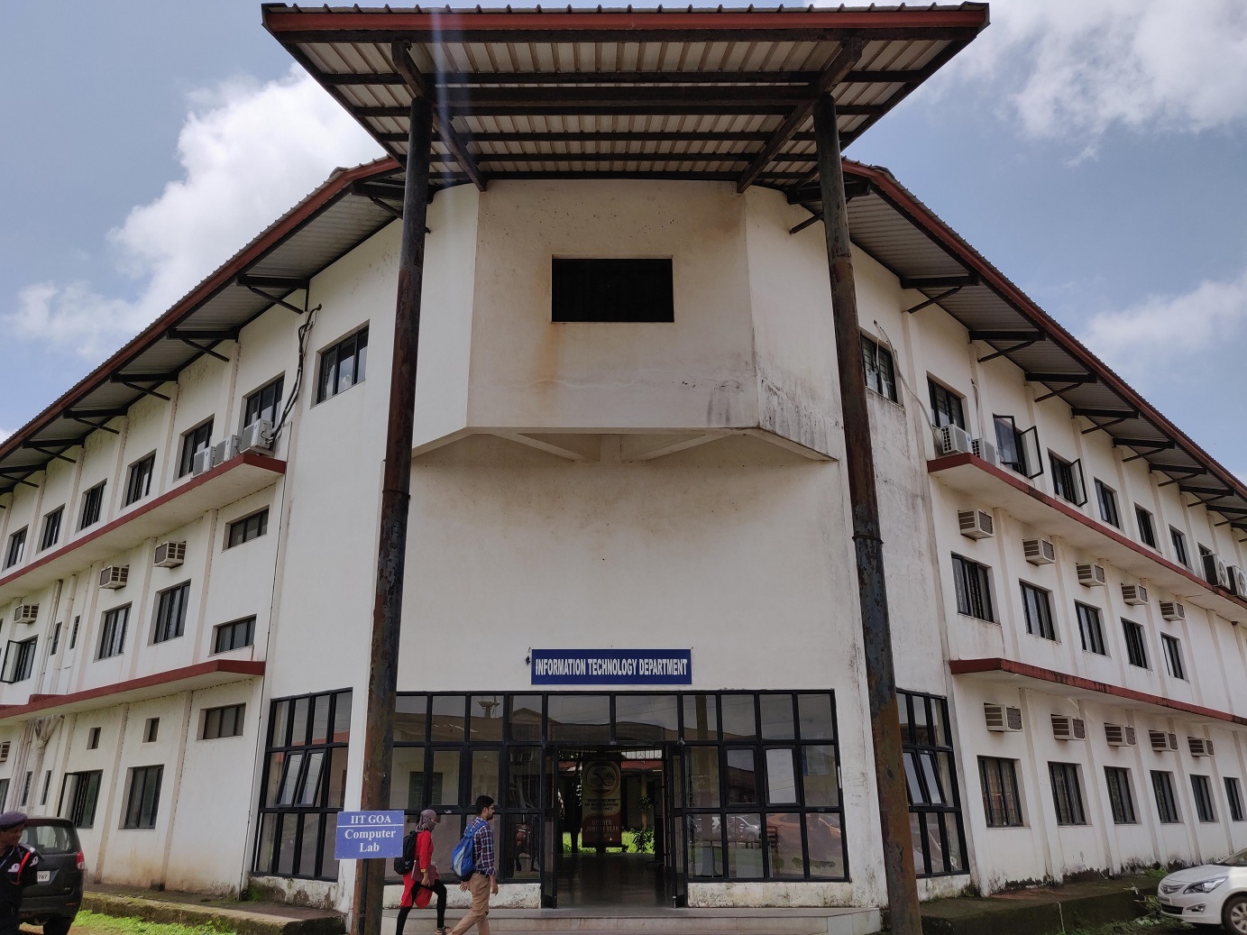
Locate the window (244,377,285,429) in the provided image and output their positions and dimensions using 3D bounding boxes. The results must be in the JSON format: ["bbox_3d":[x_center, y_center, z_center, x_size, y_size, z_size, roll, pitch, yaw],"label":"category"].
[{"bbox_3d":[-7.574,-1.154,18.979,1.739,1.221,0.150,-18,-27,39],"label":"window"}]

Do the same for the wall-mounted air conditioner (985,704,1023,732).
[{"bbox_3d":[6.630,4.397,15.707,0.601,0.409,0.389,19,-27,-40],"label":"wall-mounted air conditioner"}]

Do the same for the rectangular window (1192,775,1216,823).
[{"bbox_3d":[14.670,8.403,22.858,1.530,1.125,0.120,19,-27,-40],"label":"rectangular window"}]

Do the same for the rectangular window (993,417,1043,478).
[{"bbox_3d":[8.598,-0.442,19.551,1.597,1.163,0.472,19,-27,-40],"label":"rectangular window"}]

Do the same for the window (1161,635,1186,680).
[{"bbox_3d":[16.134,5.598,26.495,1.801,1.266,0.160,19,-28,-41],"label":"window"}]

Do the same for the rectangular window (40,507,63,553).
[{"bbox_3d":[-17.494,1.944,27.674,1.900,1.294,0.160,-18,-27,38],"label":"rectangular window"}]

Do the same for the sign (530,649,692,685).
[{"bbox_3d":[-0.191,3.275,14.771,2.622,0.569,0.050,0,-21,-1],"label":"sign"}]

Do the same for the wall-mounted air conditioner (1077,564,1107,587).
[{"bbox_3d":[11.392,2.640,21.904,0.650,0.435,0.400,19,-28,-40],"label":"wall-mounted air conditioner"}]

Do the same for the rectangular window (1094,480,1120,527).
[{"bbox_3d":[13.924,1.109,25.942,1.784,1.280,0.160,19,-28,-41],"label":"rectangular window"}]

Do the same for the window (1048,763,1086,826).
[{"bbox_3d":[8.534,6.291,17.338,1.530,1.125,0.120,19,-27,-40],"label":"window"}]

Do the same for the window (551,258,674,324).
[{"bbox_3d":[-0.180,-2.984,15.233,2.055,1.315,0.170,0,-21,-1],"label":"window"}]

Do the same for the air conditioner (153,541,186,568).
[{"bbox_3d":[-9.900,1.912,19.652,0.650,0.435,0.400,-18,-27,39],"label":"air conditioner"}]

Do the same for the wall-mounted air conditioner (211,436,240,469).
[{"bbox_3d":[-8.258,-0.307,18.836,0.743,0.537,0.261,-18,-27,38],"label":"wall-mounted air conditioner"}]

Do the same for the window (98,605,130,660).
[{"bbox_3d":[-12.350,4.044,21.976,1.878,1.261,0.160,-18,-27,38],"label":"window"}]

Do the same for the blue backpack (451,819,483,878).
[{"bbox_3d":[-1.623,3.968,9.348,0.270,0.510,0.320,8,-20,3],"label":"blue backpack"}]

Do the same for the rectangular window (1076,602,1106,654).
[{"bbox_3d":[11.183,3.906,21.620,1.671,1.170,0.150,19,-28,-40],"label":"rectangular window"}]

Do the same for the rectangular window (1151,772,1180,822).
[{"bbox_3d":[12.625,7.699,21.018,1.530,1.125,0.120,19,-27,-40],"label":"rectangular window"}]

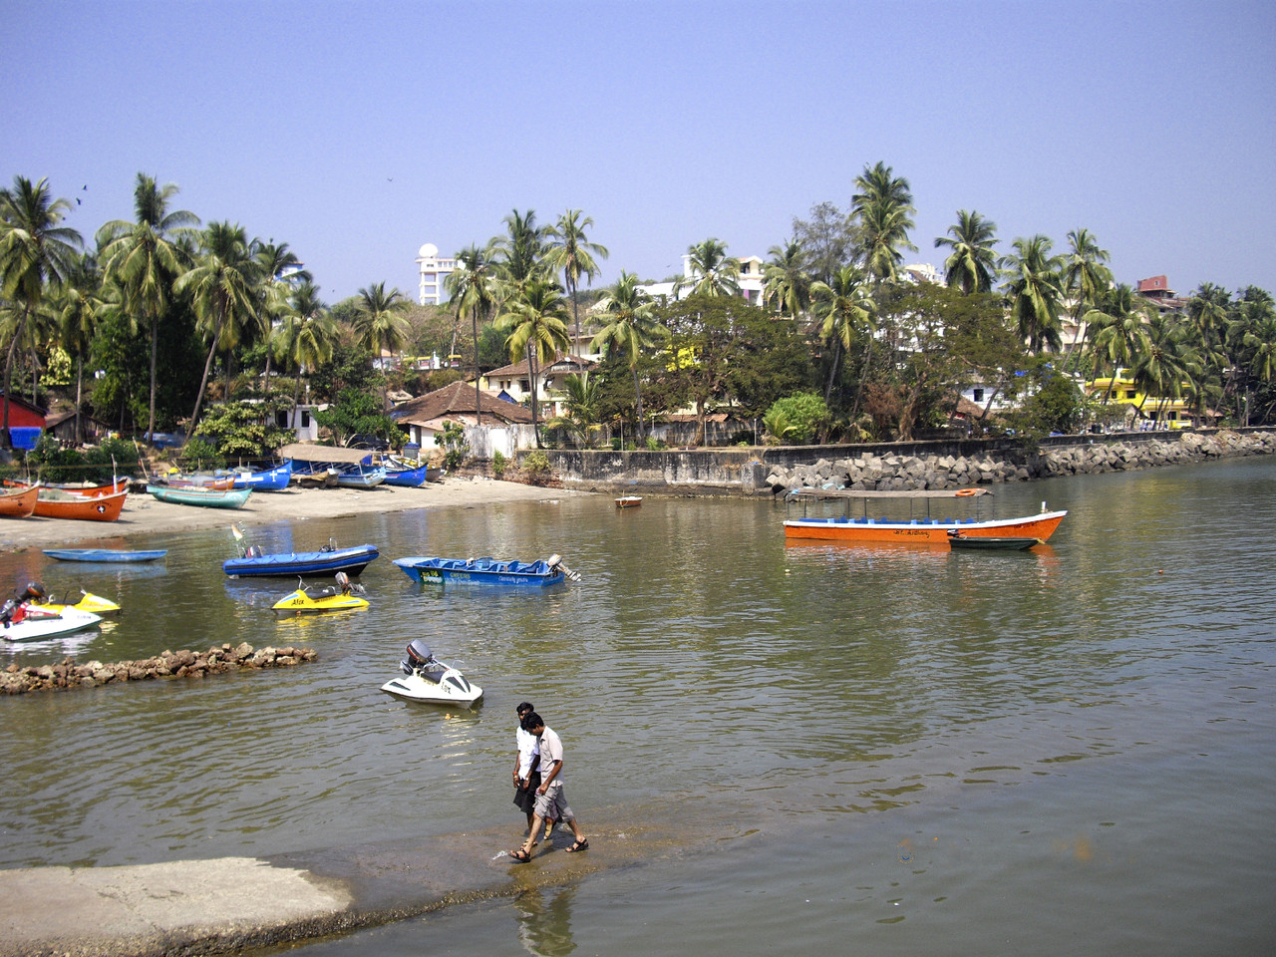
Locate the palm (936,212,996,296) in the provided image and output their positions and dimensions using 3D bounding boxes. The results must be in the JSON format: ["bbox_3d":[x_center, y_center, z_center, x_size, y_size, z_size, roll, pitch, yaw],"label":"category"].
[{"bbox_3d":[25.676,-12.221,109.507,5.300,17.410,5.300,0,3,0],"label":"palm"}]

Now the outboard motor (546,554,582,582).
[{"bbox_3d":[-2.090,2.542,39.690,1.050,0.500,0.380,39,11,9],"label":"outboard motor"}]

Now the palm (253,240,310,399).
[{"bbox_3d":[-28.016,-11.244,109.570,4.700,14.760,4.700,-1,3,-14],"label":"palm"}]

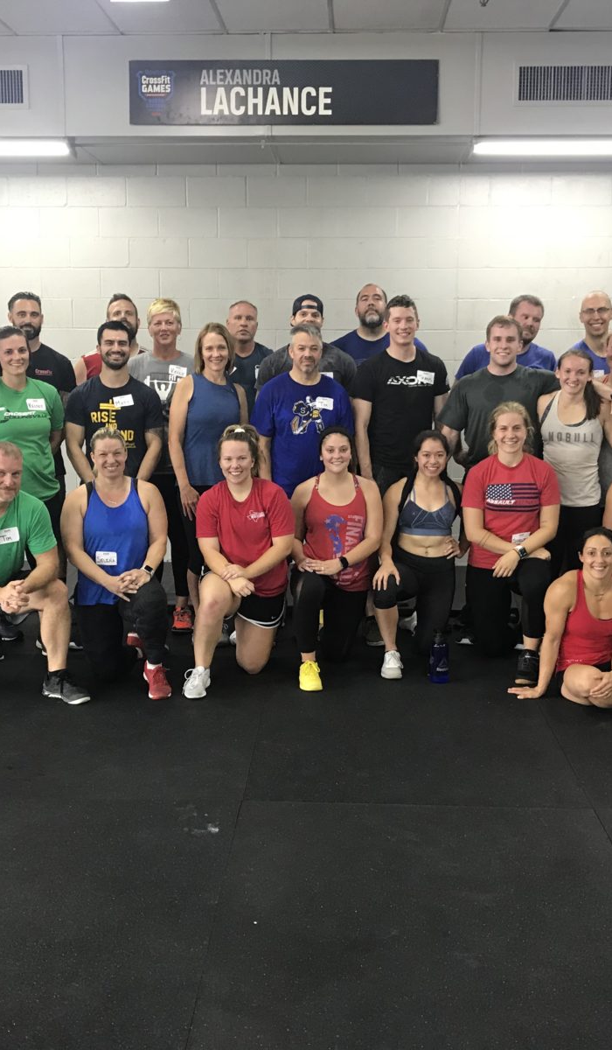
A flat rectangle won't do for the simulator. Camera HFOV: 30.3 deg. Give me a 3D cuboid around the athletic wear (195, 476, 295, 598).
[{"bbox_3d":[-0.287,0.054,5.346,0.450,0.540,0.290,1,17,7],"label":"athletic wear"}]

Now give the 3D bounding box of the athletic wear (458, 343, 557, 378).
[{"bbox_3d":[1.076,-0.646,6.089,0.540,0.700,0.300,0,10,-1],"label":"athletic wear"}]

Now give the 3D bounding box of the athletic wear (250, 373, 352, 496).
[{"bbox_3d":[-0.020,-0.475,5.958,0.540,0.640,0.300,0,9,-1],"label":"athletic wear"}]

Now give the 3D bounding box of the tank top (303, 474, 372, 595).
[{"bbox_3d":[0.150,0.040,5.456,0.330,0.560,0.250,0,9,-3],"label":"tank top"}]

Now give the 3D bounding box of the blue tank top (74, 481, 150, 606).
[{"bbox_3d":[-0.922,0.077,5.377,0.339,0.558,0.280,-1,9,-7],"label":"blue tank top"}]

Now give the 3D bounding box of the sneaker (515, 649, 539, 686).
[{"bbox_3d":[1.079,0.684,5.480,0.100,0.110,0.265,2,9,12],"label":"sneaker"}]

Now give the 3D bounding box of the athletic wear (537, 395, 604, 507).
[{"bbox_3d":[1.373,-0.385,5.858,0.315,0.564,0.240,3,10,16],"label":"athletic wear"}]

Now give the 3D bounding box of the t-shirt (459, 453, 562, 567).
[{"bbox_3d":[1.016,-0.068,5.593,0.475,0.580,0.270,2,10,10],"label":"t-shirt"}]

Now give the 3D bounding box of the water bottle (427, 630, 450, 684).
[{"bbox_3d":[0.633,0.609,5.333,0.086,0.245,0.086,1,10,2],"label":"water bottle"}]

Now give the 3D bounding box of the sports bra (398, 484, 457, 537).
[{"bbox_3d":[0.591,-0.074,5.484,0.280,0.260,0.210,1,10,3],"label":"sports bra"}]

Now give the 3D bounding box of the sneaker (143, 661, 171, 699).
[{"bbox_3d":[-0.692,0.713,5.235,0.100,0.115,0.265,-2,9,-15],"label":"sneaker"}]

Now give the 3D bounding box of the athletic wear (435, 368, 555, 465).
[{"bbox_3d":[0.998,-0.532,5.956,0.630,0.600,0.300,1,9,4],"label":"athletic wear"}]

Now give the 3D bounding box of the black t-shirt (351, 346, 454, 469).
[{"bbox_3d":[0.498,-0.589,5.888,0.480,0.650,0.280,0,9,-4],"label":"black t-shirt"}]

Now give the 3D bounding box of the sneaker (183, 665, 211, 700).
[{"bbox_3d":[-0.494,0.706,5.217,0.100,0.115,0.270,0,9,1],"label":"sneaker"}]

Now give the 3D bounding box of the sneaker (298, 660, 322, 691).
[{"bbox_3d":[0.021,0.687,5.342,0.102,0.108,0.270,0,9,-2],"label":"sneaker"}]

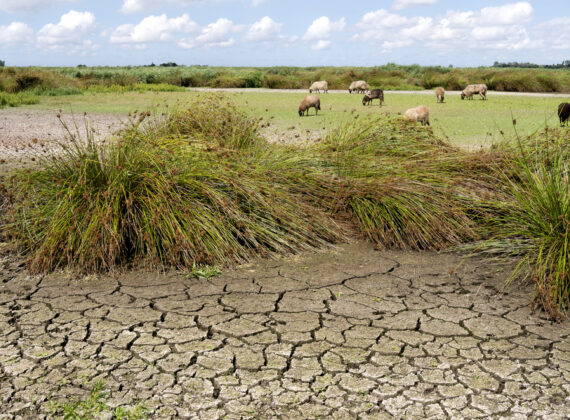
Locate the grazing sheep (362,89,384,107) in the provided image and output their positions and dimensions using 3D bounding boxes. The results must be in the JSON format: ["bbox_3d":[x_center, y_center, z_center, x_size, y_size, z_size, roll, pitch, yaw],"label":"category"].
[{"bbox_3d":[3.803,-4.794,27.019,1.000,0.680,0.380,5,13,19],"label":"grazing sheep"}]

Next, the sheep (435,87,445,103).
[{"bbox_3d":[7.275,-5.388,29.658,0.400,0.680,1.050,1,13,5],"label":"sheep"}]

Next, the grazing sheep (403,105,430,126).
[{"bbox_3d":[3.278,-2.326,16.063,1.000,0.680,0.400,-11,17,-39],"label":"grazing sheep"}]

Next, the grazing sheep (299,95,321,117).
[{"bbox_3d":[0.834,-3.536,21.455,0.380,0.670,1.000,11,16,39],"label":"grazing sheep"}]

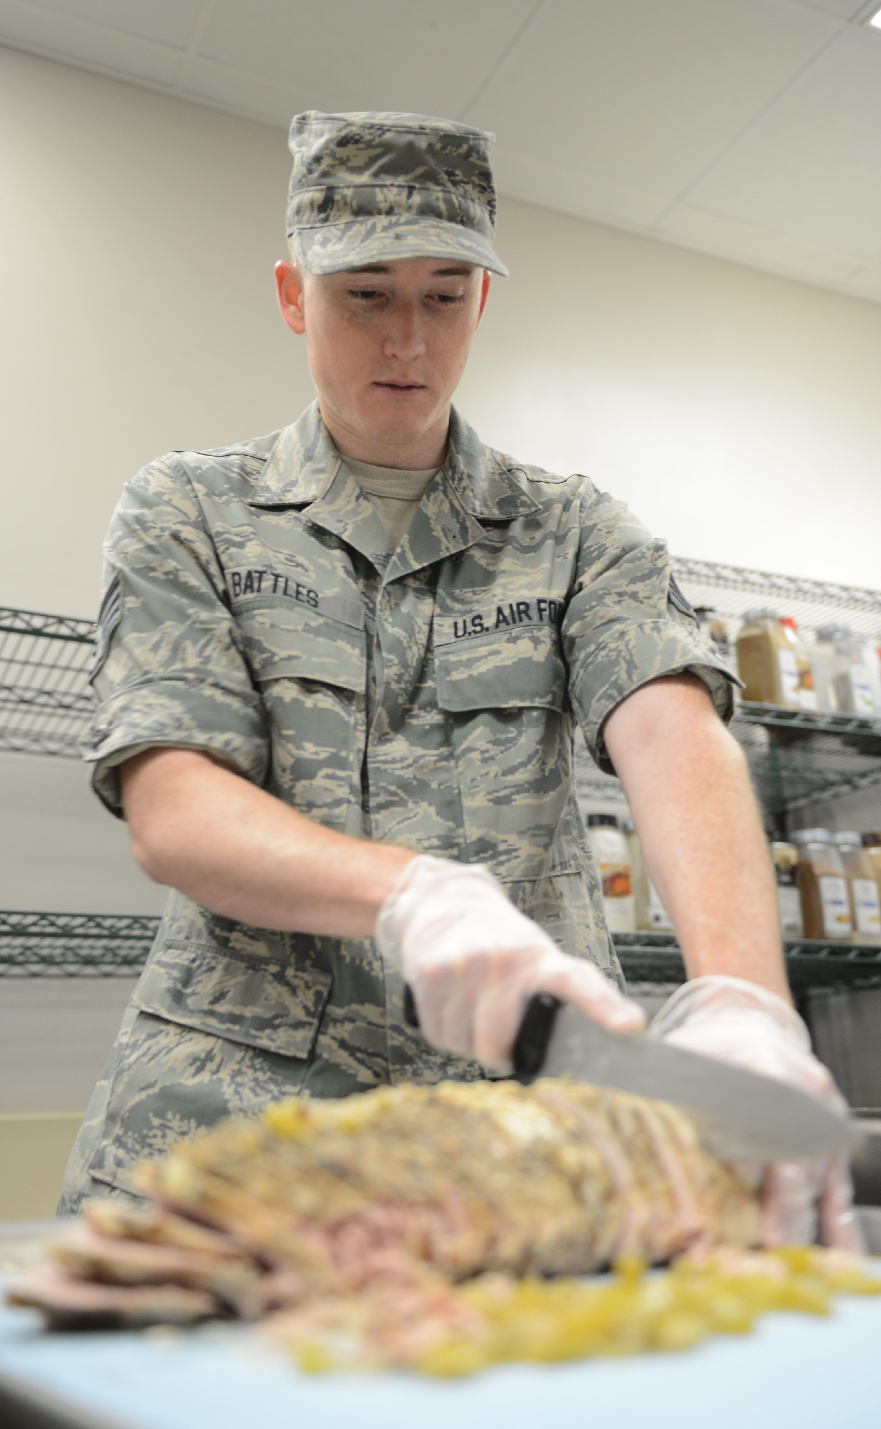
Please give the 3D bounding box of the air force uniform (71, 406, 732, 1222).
[{"bbox_3d":[-0.040,0.080,1.200,0.530,0.710,0.330,0,-10,-12],"label":"air force uniform"}]

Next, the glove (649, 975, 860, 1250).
[{"bbox_3d":[0.210,0.266,0.930,0.115,0.185,0.130,13,-23,-39],"label":"glove"}]

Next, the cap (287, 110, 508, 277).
[{"bbox_3d":[-0.036,-0.423,1.116,0.173,0.118,0.250,-1,26,-12],"label":"cap"}]

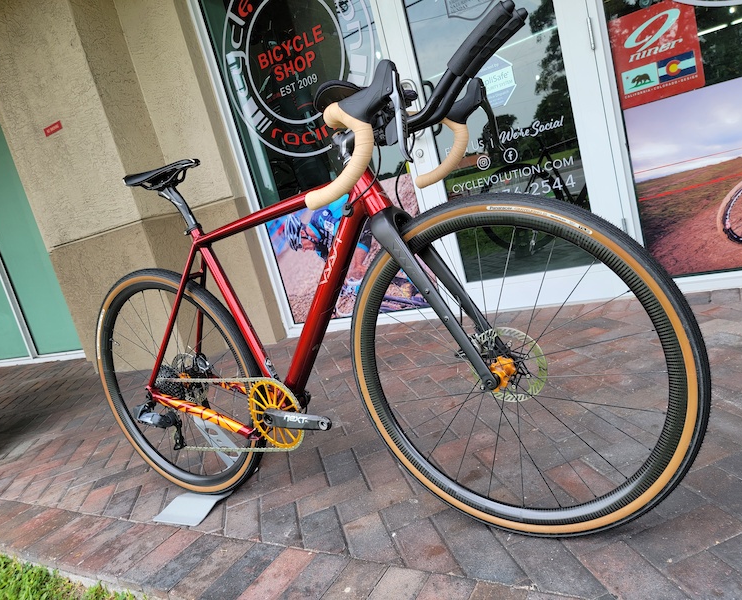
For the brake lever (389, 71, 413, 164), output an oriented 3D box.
[{"bbox_3d":[0.047,-0.280,0.845,0.034,0.143,0.033,-7,10,33],"label":"brake lever"}]

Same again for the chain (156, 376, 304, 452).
[{"bbox_3d":[-0.387,0.299,1.463,0.535,0.213,0.020,-7,10,33],"label":"chain"}]

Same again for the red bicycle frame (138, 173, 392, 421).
[{"bbox_3d":[-0.277,0.039,1.375,0.870,0.590,0.156,-7,10,33],"label":"red bicycle frame"}]

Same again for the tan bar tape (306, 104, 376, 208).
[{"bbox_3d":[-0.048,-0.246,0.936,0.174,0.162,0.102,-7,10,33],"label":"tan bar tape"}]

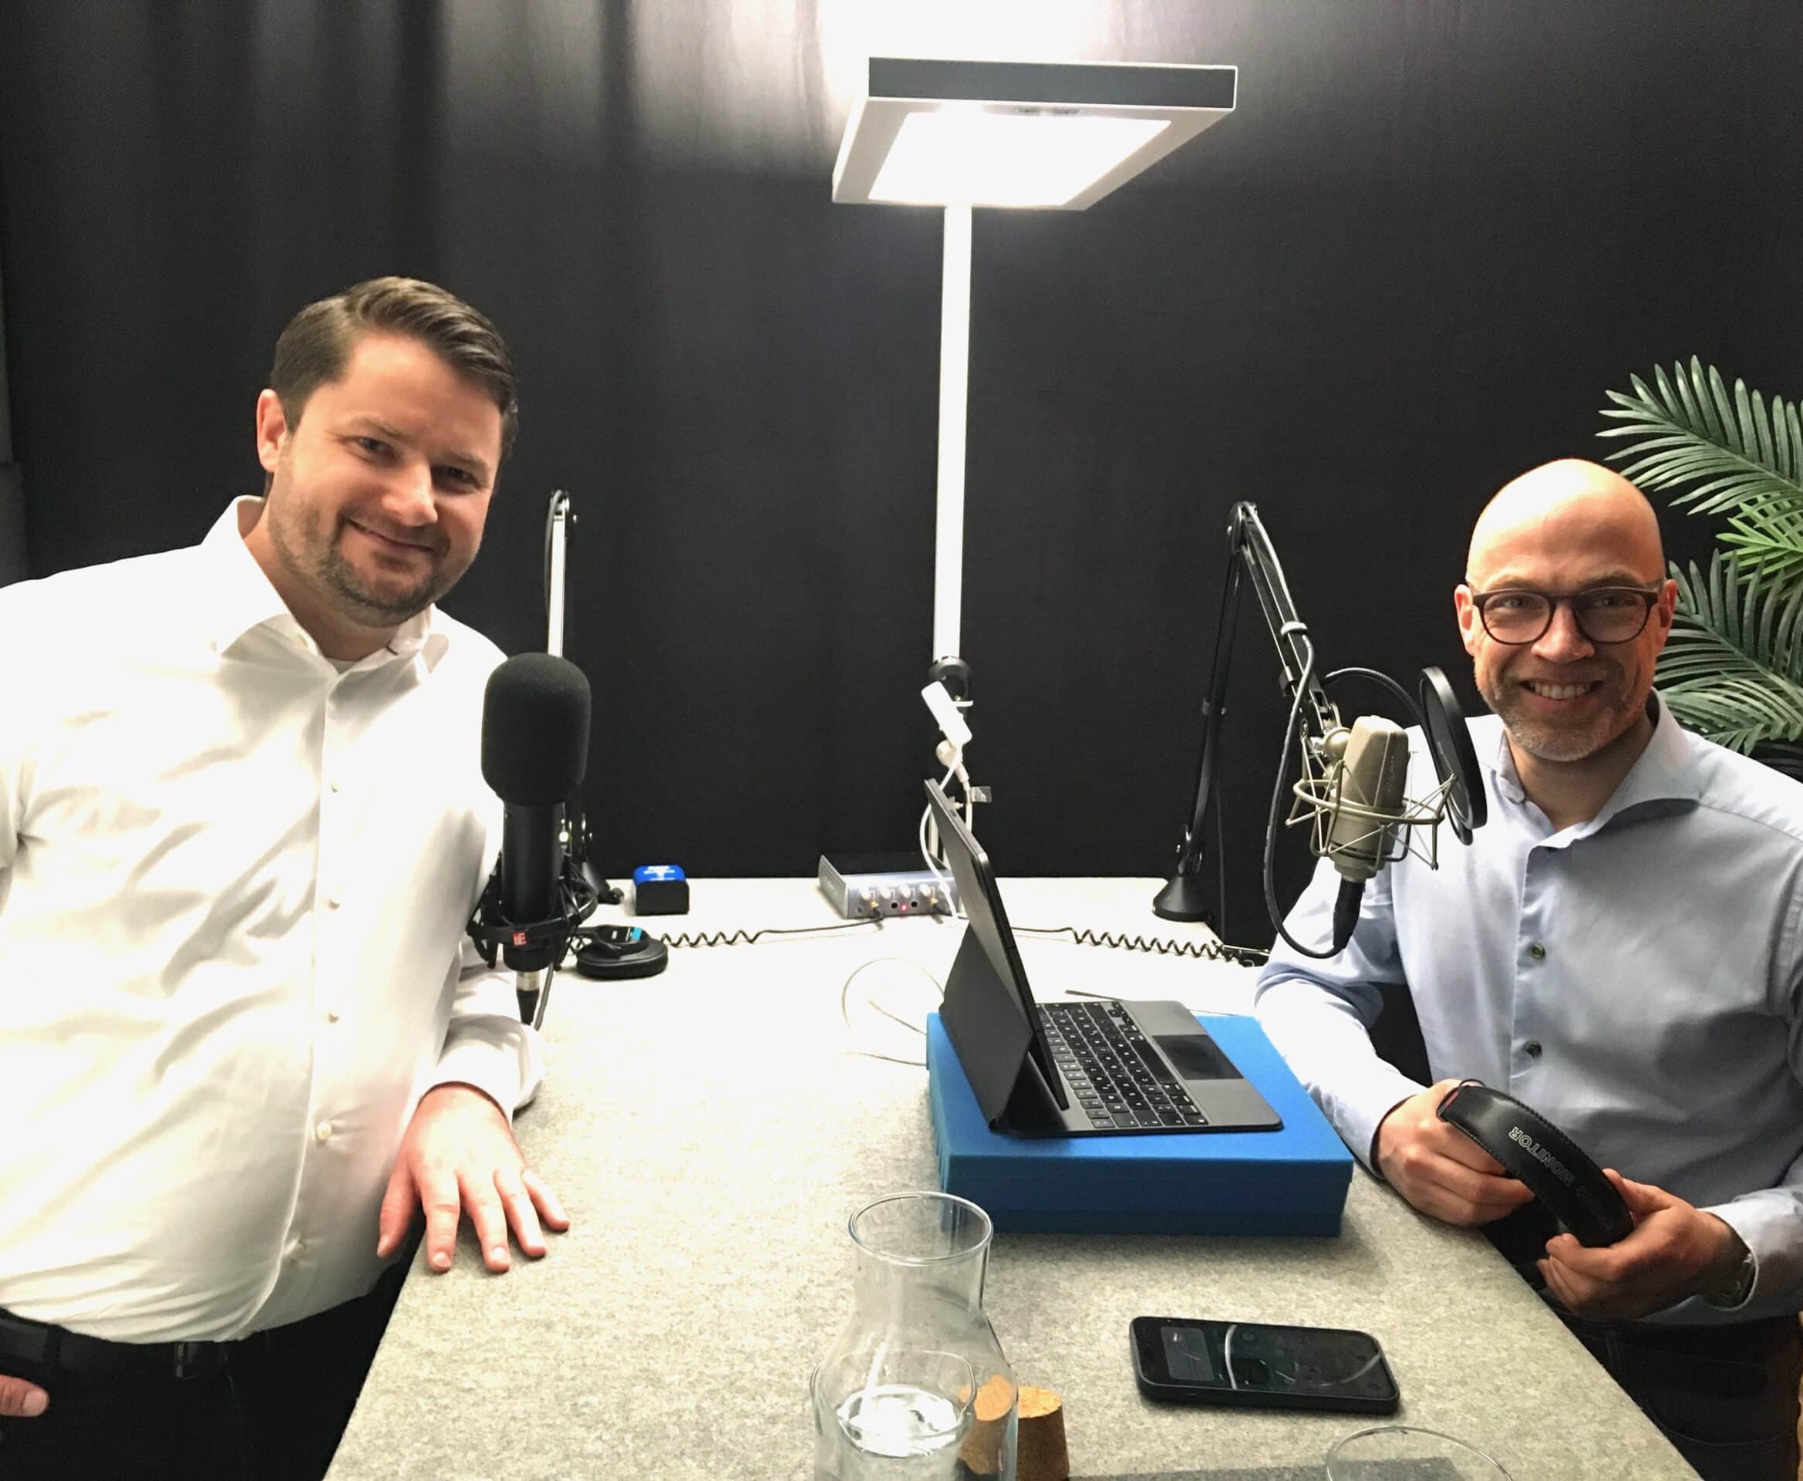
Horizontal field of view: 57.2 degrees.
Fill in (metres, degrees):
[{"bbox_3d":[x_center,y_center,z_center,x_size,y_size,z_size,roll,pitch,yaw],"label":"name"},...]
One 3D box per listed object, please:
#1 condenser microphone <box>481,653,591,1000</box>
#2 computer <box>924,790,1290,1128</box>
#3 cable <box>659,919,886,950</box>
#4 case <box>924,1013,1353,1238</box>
[{"bbox_3d":[-0.317,0.079,1.435,0.094,0.299,0.094,4,12,-1],"label":"condenser microphone"},{"bbox_3d":[0.164,0.171,1.413,0.257,0.232,0.278,0,12,-8],"label":"computer"},{"bbox_3d":[-0.148,0.226,1.948,0.276,0.020,0.040,-2,12,-19],"label":"cable"},{"bbox_3d":[0.186,0.321,1.421,0.311,0.064,0.299,1,12,-3],"label":"case"}]

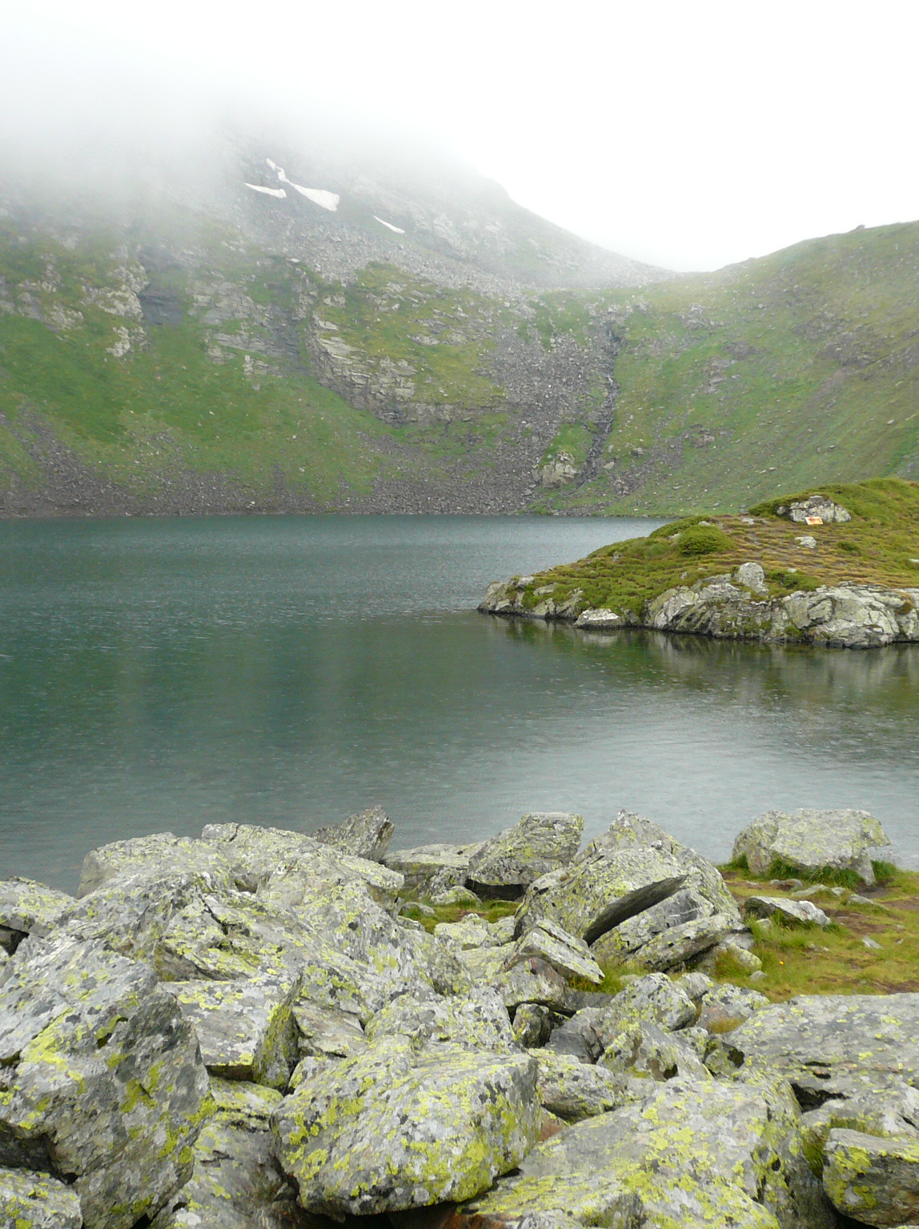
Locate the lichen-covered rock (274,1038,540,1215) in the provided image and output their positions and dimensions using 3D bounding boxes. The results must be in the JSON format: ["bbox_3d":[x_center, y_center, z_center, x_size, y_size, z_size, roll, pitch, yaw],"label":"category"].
[{"bbox_3d":[-0.133,1.313,3.403,0.690,0.370,0.520,0,5,0],"label":"lichen-covered rock"}]

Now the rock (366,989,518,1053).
[{"bbox_3d":[-0.054,1.168,3.750,0.421,0.141,0.300,0,5,-5],"label":"rock"}]

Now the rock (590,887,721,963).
[{"bbox_3d":[0.986,1.563,6.648,0.660,0.280,0.420,2,5,20],"label":"rock"}]

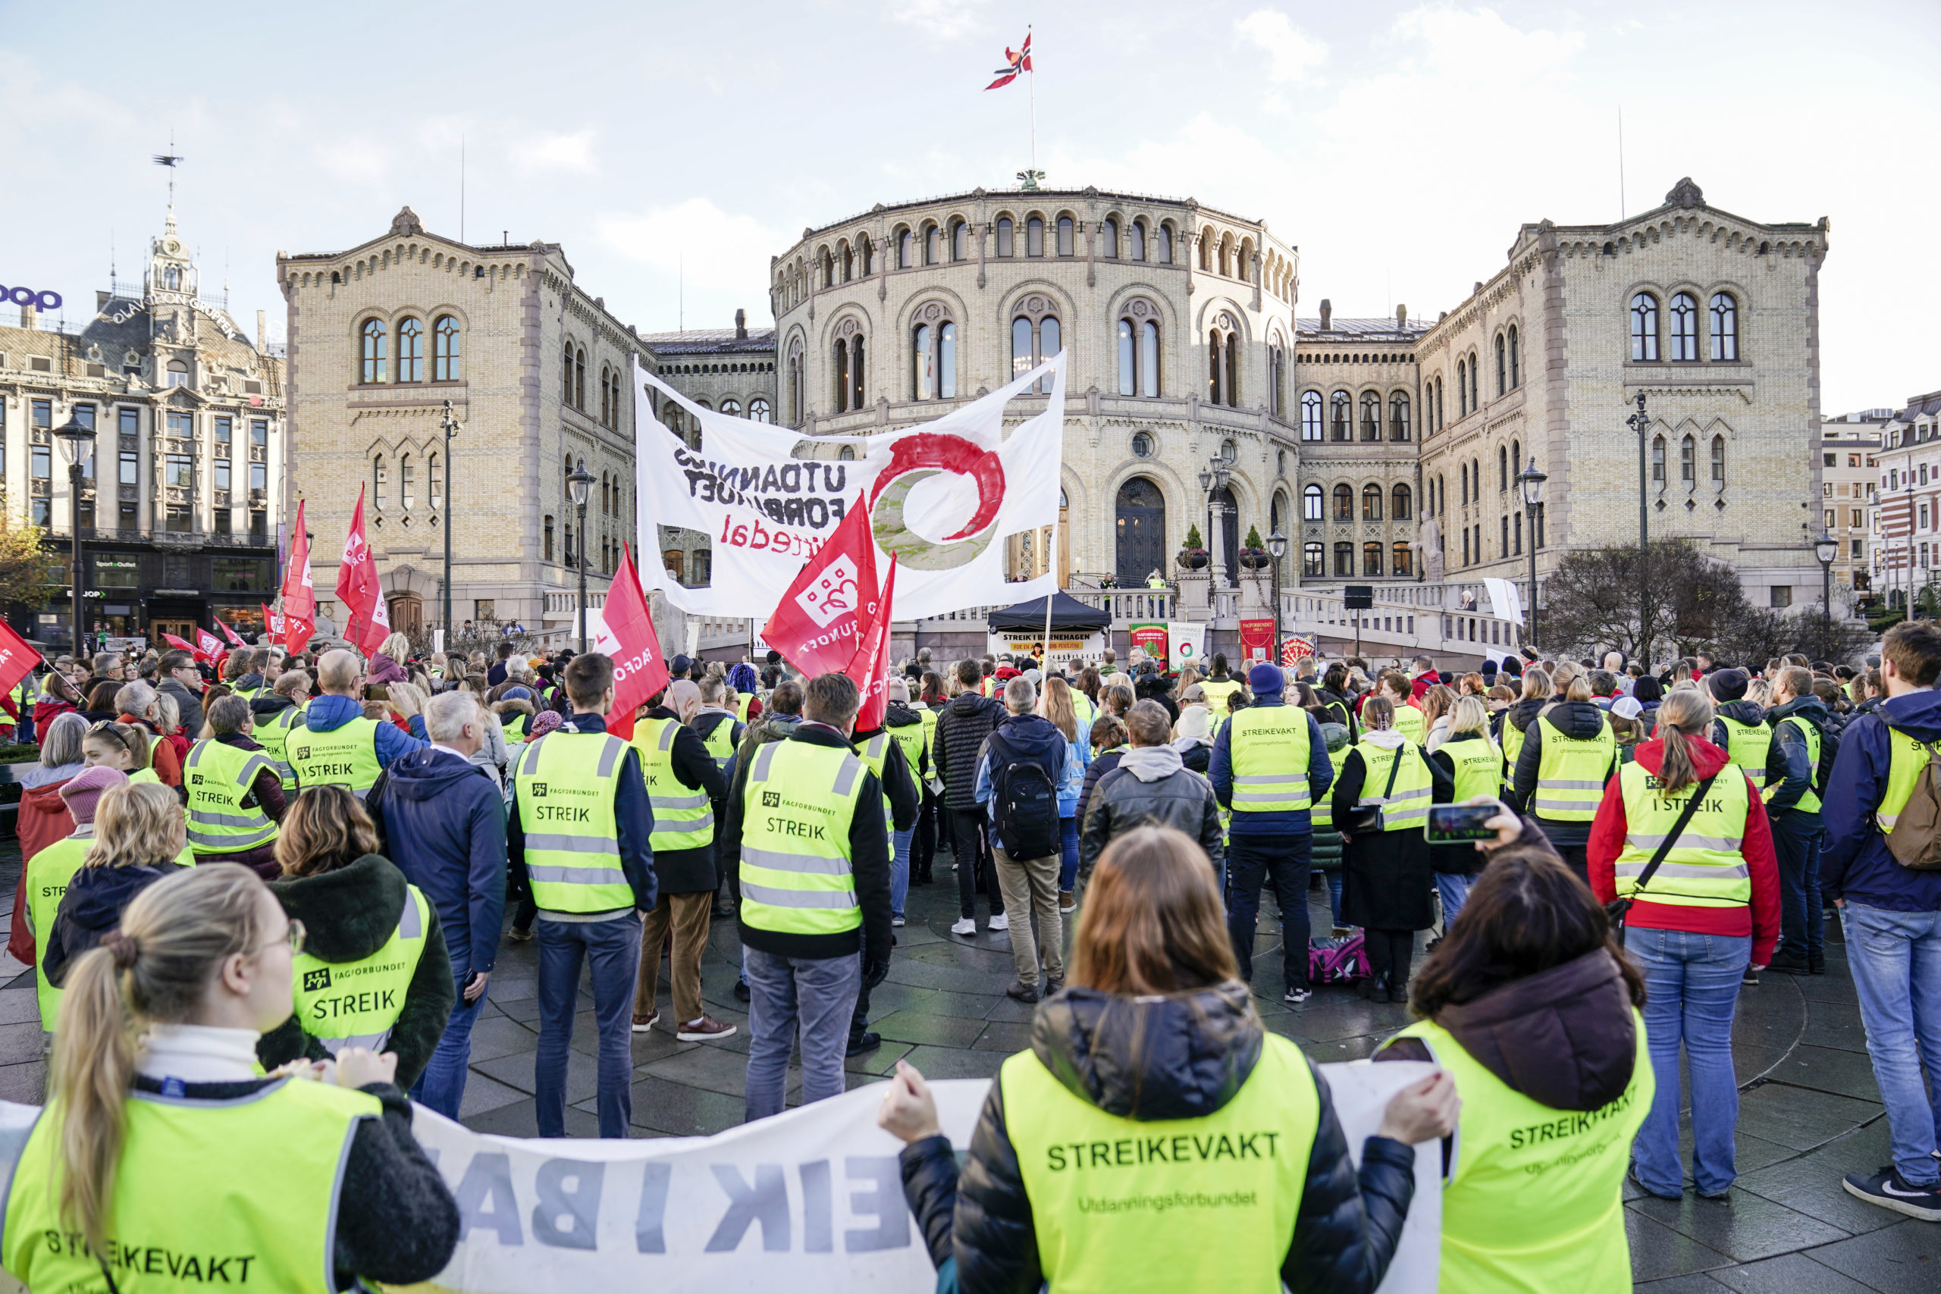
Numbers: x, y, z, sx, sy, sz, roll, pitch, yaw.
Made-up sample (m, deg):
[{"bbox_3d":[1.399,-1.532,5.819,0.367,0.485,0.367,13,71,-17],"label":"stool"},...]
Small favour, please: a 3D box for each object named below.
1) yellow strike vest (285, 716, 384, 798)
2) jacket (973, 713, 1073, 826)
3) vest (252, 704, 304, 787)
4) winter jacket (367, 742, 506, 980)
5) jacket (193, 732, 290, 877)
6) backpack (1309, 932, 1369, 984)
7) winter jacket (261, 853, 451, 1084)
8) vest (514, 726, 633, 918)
[{"bbox_3d":[-2.950,0.650,6.000,0.450,0.650,0.310,0,-1,-12],"label":"yellow strike vest"},{"bbox_3d":[0.277,0.722,7.050,0.540,0.720,0.340,-1,-1,0],"label":"jacket"},{"bbox_3d":[-4.030,0.575,7.500,0.470,0.560,0.320,-1,-1,30],"label":"vest"},{"bbox_3d":[-1.802,0.726,4.350,0.480,0.780,0.310,0,-1,8],"label":"winter jacket"},{"bbox_3d":[-3.849,0.850,6.791,0.570,0.800,0.400,-1,-1,21],"label":"jacket"},{"bbox_3d":[2.117,1.784,7.450,0.420,0.300,0.250,-1,-1,5],"label":"backpack"},{"bbox_3d":[-1.464,0.824,3.080,0.490,0.680,0.350,0,-1,-18],"label":"winter jacket"},{"bbox_3d":[-1.401,0.623,4.593,0.480,0.660,0.280,-1,-1,20],"label":"vest"}]

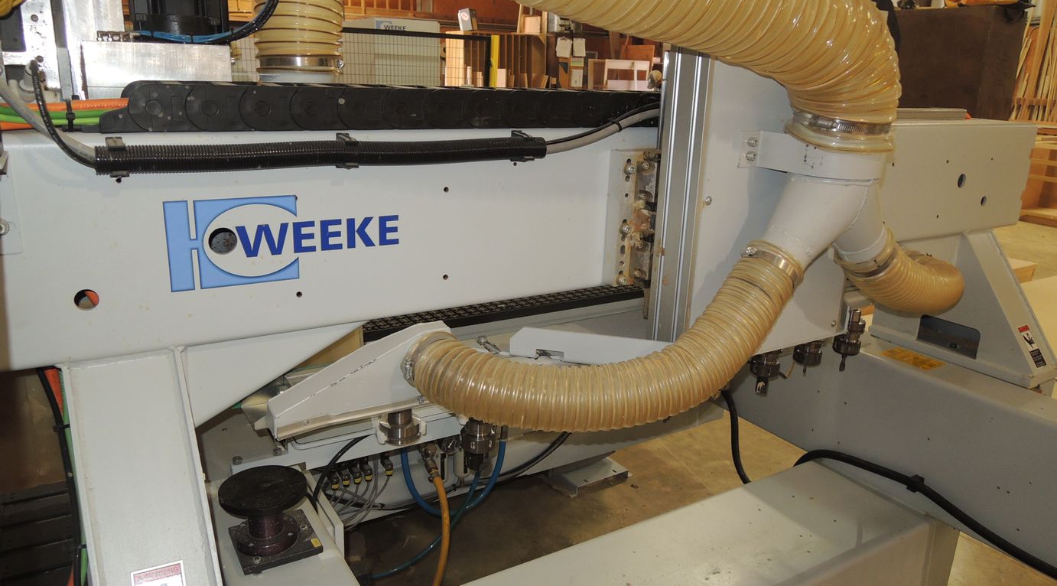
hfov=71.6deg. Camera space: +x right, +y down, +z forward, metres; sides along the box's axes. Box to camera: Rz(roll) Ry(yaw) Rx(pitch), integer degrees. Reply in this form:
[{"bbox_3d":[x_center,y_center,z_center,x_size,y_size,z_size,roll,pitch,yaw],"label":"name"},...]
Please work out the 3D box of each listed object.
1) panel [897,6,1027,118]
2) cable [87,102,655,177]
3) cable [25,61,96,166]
[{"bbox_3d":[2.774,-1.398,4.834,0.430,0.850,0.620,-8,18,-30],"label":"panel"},{"bbox_3d":[-0.148,-0.238,1.091,0.880,0.103,0.052,-8,18,-30],"label":"cable"},{"bbox_3d":[-0.544,-0.206,0.858,0.058,0.124,0.055,-8,18,-30],"label":"cable"}]

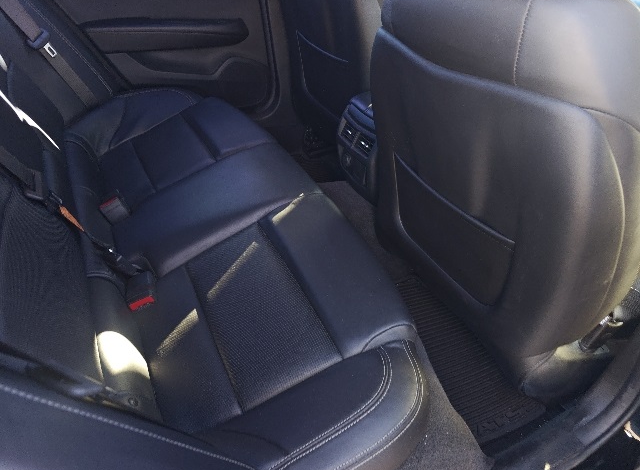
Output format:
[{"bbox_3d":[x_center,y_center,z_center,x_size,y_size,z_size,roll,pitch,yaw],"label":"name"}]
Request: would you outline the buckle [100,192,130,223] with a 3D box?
[{"bbox_3d":[-0.494,-0.063,1.027,0.046,0.060,0.026,-30,41,-8],"label":"buckle"}]

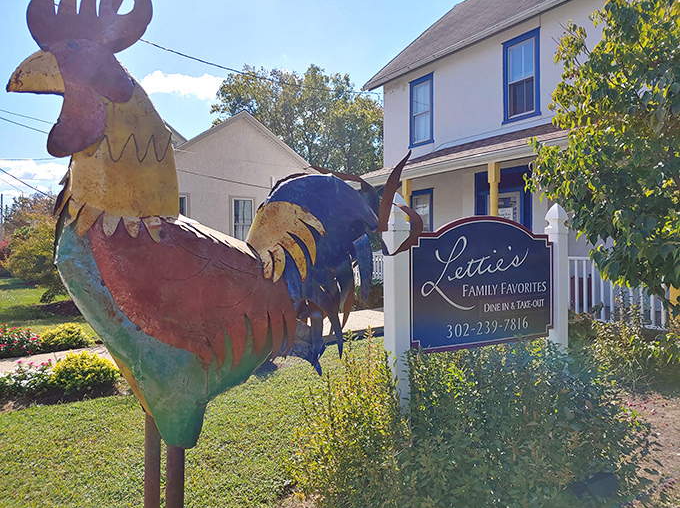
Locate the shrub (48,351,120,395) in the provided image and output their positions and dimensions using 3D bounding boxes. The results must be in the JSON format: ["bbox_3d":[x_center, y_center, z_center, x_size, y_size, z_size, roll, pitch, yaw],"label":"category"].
[{"bbox_3d":[-3.150,1.420,6.100,0.800,0.430,0.760,0,-1,-27],"label":"shrub"}]

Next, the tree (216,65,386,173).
[{"bbox_3d":[-2.300,-5.100,30.000,11.300,13.100,11.000,0,-1,-4],"label":"tree"}]

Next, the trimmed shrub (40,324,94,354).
[{"bbox_3d":[-4.620,1.390,8.300,0.860,0.420,0.820,0,-1,-29],"label":"trimmed shrub"}]

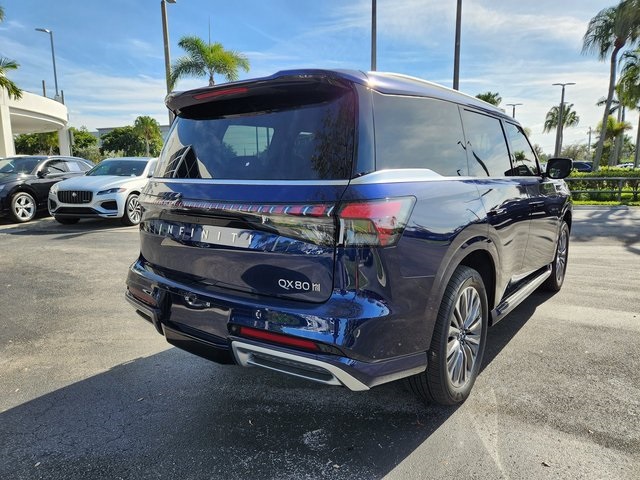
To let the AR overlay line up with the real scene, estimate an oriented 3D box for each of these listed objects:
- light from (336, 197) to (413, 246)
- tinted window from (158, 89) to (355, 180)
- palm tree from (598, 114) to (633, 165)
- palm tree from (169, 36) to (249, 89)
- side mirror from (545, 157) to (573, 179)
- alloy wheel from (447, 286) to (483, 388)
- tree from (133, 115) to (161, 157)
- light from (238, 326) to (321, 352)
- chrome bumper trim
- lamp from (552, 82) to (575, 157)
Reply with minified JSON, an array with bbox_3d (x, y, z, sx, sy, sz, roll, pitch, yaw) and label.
[{"bbox_3d":[0.238,-0.075,1.820,0.220,0.220,0.400,5,11,30],"label":"light"},{"bbox_3d":[-0.476,-0.535,2.304,1.500,0.430,0.160,7,-8,38],"label":"tinted window"},{"bbox_3d":[21.510,-6.380,31.082,2.400,5.291,2.400,6,11,34],"label":"palm tree"},{"bbox_3d":[-5.832,-6.606,23.371,4.200,8.421,4.200,-2,9,-13],"label":"palm tree"},{"bbox_3d":[2.244,-0.677,3.987,0.240,0.200,0.180,7,12,38],"label":"side mirror"},{"bbox_3d":[0.800,0.571,2.600,0.200,0.600,0.600,7,12,38],"label":"alloy wheel"},{"bbox_3d":[-17.394,-8.903,43.024,2.800,6.776,2.800,-4,10,-21],"label":"tree"},{"bbox_3d":[-0.183,0.446,1.897,0.430,0.055,0.070,5,11,31],"label":"light"},{"bbox_3d":[-0.100,0.559,1.913,0.670,0.150,0.220,5,11,30],"label":"chrome bumper trim"},{"bbox_3d":[20.933,-9.131,37.205,2.200,8.771,0.400,0,9,0],"label":"lamp"}]

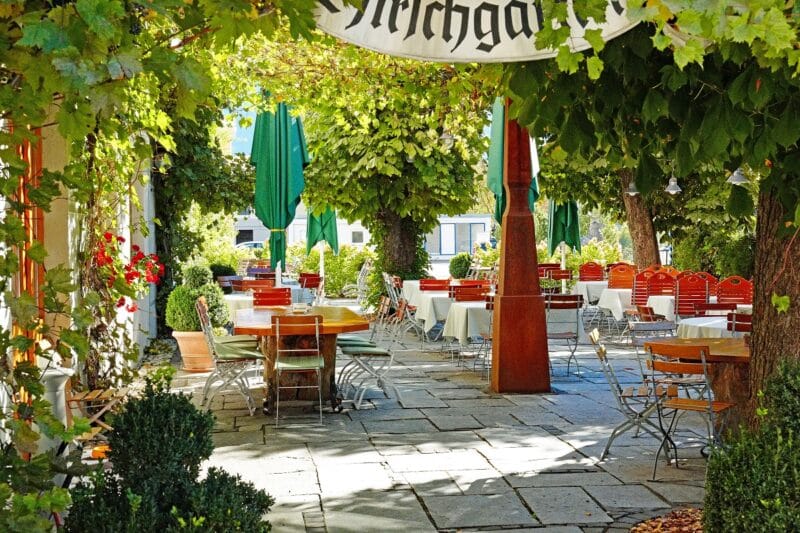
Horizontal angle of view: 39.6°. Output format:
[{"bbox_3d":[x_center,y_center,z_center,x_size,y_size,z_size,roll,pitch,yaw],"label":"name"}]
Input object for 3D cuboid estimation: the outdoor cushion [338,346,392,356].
[{"bbox_3d":[-0.310,0.778,10.288,0.420,0.050,0.420,0,2,-9],"label":"outdoor cushion"}]

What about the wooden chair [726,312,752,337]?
[{"bbox_3d":[2.876,0.795,8.994,0.440,0.870,0.550,0,3,18],"label":"wooden chair"}]

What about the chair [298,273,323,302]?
[{"bbox_3d":[-1.384,0.597,15.928,0.430,0.880,0.520,-1,2,-37],"label":"chair"}]

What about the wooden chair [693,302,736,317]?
[{"bbox_3d":[3.148,0.800,10.746,0.440,0.880,0.530,0,2,-8],"label":"wooden chair"}]

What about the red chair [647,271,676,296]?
[{"bbox_3d":[3.253,0.592,13.620,0.430,1.040,0.570,0,2,0],"label":"red chair"}]

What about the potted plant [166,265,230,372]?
[{"bbox_3d":[-2.280,0.574,12.582,0.720,1.190,0.720,0,2,0],"label":"potted plant"}]

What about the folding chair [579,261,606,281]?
[{"bbox_3d":[3.207,0.452,18.178,0.450,1.000,0.550,0,2,-8],"label":"folding chair"}]

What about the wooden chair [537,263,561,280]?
[{"bbox_3d":[2.438,0.408,18.235,0.450,0.880,0.530,-1,2,0],"label":"wooden chair"}]

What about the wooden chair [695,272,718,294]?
[{"bbox_3d":[3.803,0.589,13.722,0.430,1.040,0.570,0,2,0],"label":"wooden chair"}]

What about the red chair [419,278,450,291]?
[{"bbox_3d":[0.514,0.634,15.043,0.440,0.880,0.530,0,2,-8],"label":"red chair"}]

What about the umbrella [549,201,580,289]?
[{"bbox_3d":[3.018,-0.661,20.492,0.650,3.100,0.650,0,2,0],"label":"umbrella"}]

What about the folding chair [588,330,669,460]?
[{"bbox_3d":[1.670,0.910,7.901,0.570,0.880,0.460,1,2,15],"label":"folding chair"}]

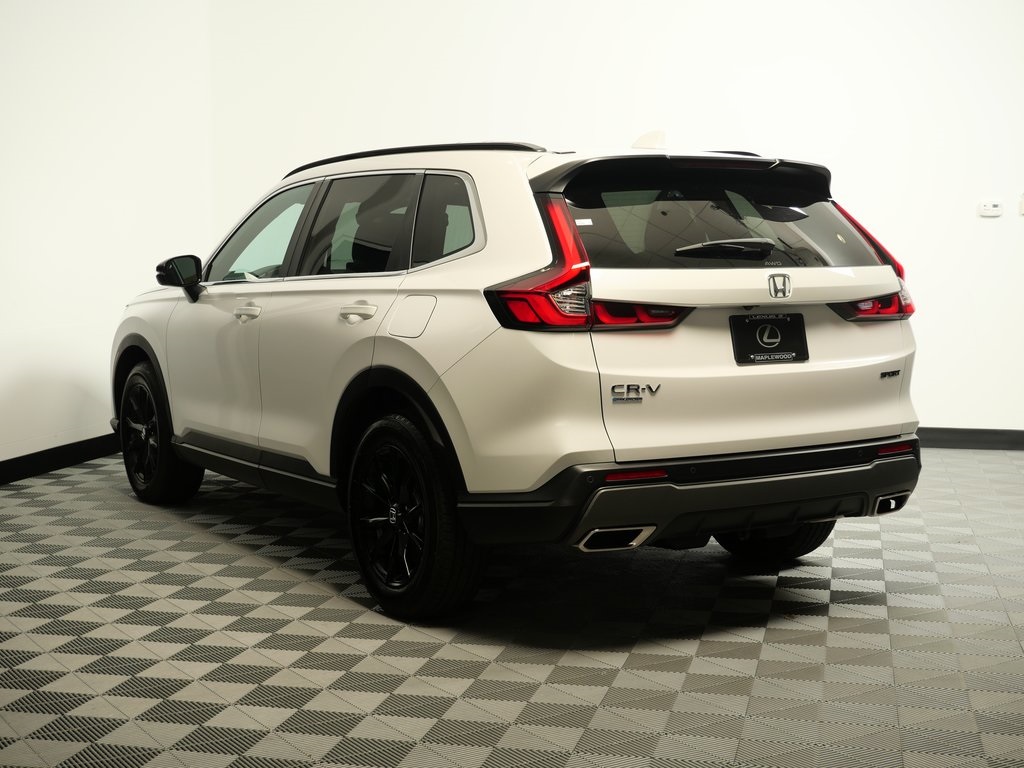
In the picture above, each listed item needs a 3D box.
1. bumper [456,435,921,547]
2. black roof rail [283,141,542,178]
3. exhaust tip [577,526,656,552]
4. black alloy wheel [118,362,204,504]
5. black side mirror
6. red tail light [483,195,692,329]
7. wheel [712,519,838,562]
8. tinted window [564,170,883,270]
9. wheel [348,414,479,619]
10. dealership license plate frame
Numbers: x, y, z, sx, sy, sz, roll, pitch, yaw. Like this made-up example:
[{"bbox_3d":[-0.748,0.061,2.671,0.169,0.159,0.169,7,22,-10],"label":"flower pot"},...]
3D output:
[{"bbox_3d":[0.721,0.323,4.218,1.795,0.290,0.456,-3,6,-30],"label":"bumper"},{"bbox_3d":[-0.439,-0.826,4.808,0.054,0.070,1.900,-4,6,-34],"label":"black roof rail"},{"bbox_3d":[0.293,0.450,3.837,0.245,0.070,0.114,-3,6,-32],"label":"exhaust tip"},{"bbox_3d":[-1.756,0.251,6.500,0.235,0.720,0.708,-3,6,-32],"label":"black alloy wheel"},{"bbox_3d":[-1.439,-0.459,5.663,0.216,0.205,0.190,-3,6,-32],"label":"black side mirror"},{"bbox_3d":[0.208,-0.369,3.911,0.599,0.425,0.342,-3,6,-32],"label":"red tail light"},{"bbox_3d":[1.045,0.361,5.167,0.235,0.720,0.708,-3,6,-32],"label":"wheel"},{"bbox_3d":[0.685,-0.526,4.198,1.177,0.382,0.107,-3,-34,-32],"label":"tinted window"},{"bbox_3d":[-0.331,0.441,4.375,0.235,0.720,0.708,-3,6,-32],"label":"wheel"},{"bbox_3d":[0.808,-0.140,4.046,0.304,0.160,0.024,-3,-6,-32],"label":"dealership license plate frame"}]

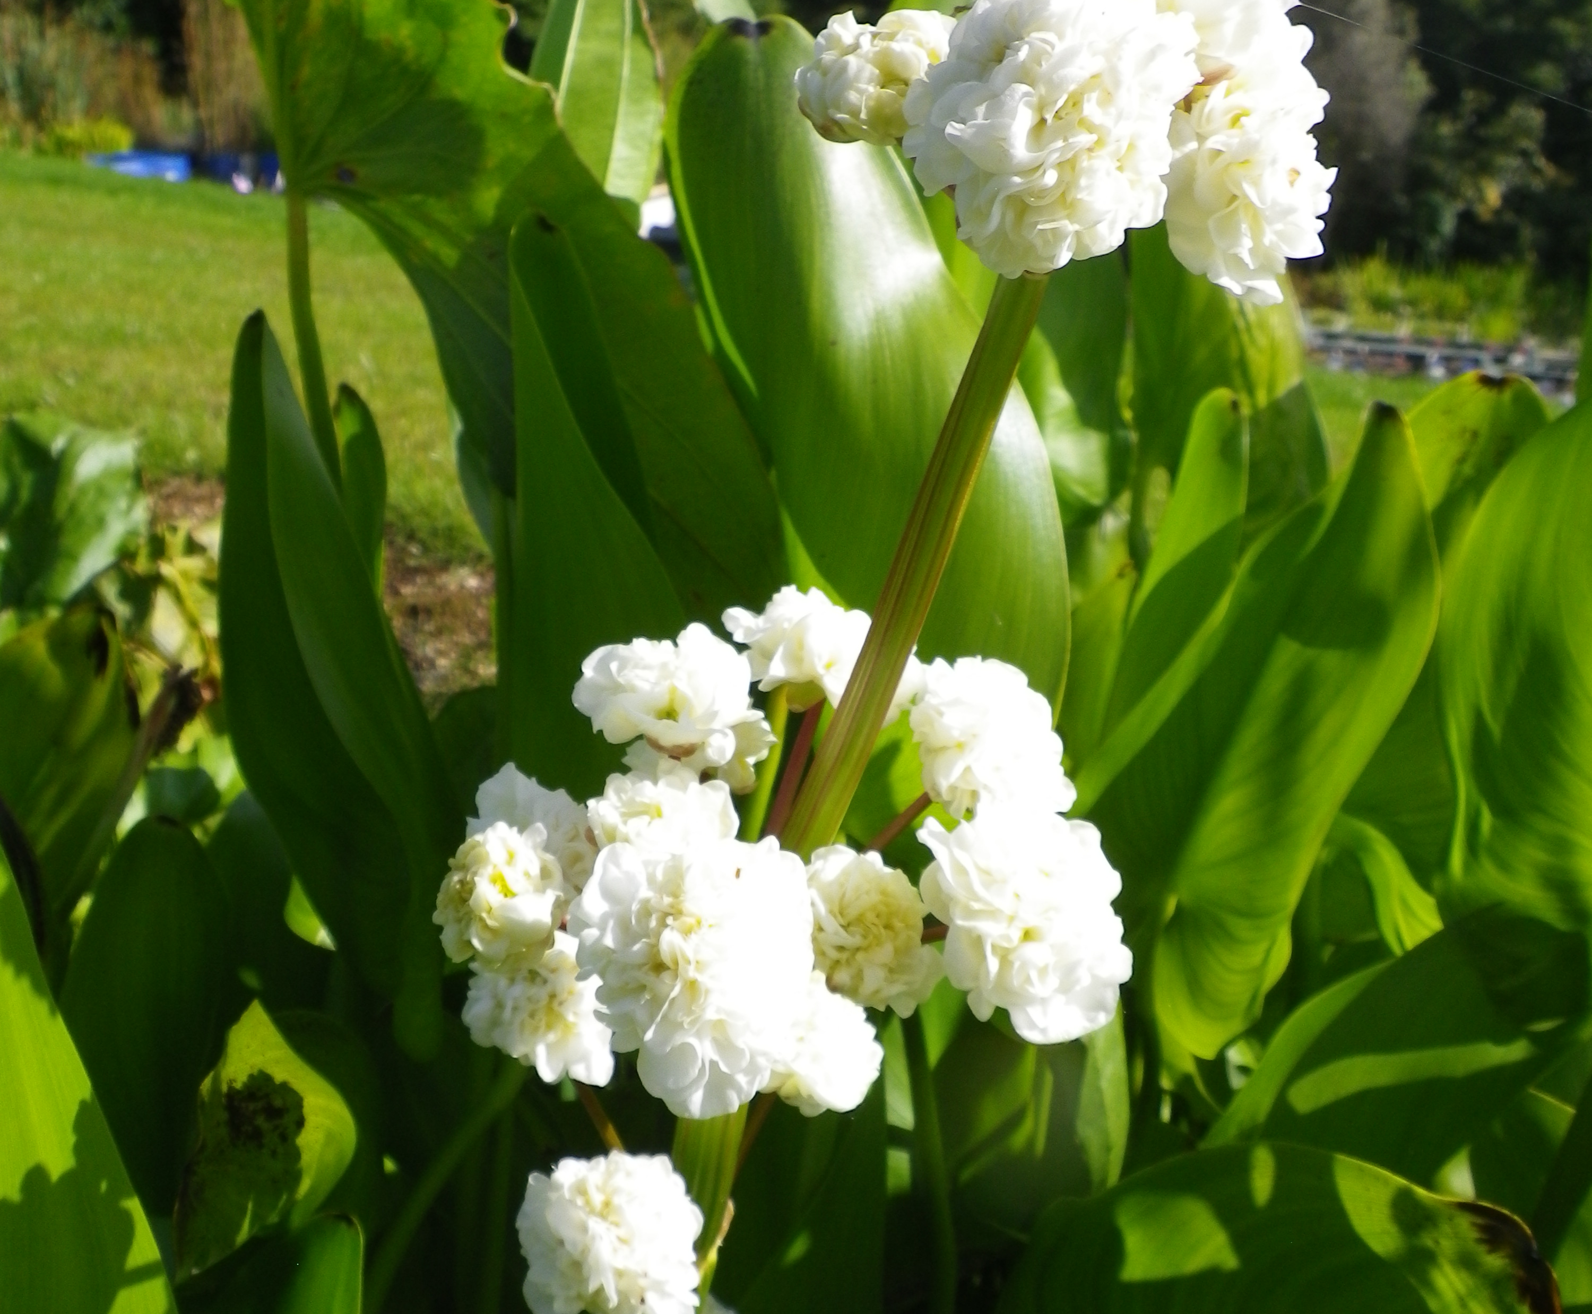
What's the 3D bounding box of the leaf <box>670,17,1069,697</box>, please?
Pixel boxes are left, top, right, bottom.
[{"bbox_3d":[0.022,-0.080,0.480,0.090,0.200,0.050,-21,12,-6],"label":"leaf"}]

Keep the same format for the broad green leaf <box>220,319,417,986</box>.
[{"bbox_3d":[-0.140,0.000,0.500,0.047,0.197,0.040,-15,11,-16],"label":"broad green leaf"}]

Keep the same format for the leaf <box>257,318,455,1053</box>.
[{"bbox_3d":[-0.129,0.009,0.500,0.045,0.212,0.040,-17,11,-16],"label":"leaf"}]

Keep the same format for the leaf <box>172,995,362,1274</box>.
[{"bbox_3d":[-0.154,0.141,0.500,0.052,0.080,0.030,6,15,-11],"label":"leaf"}]

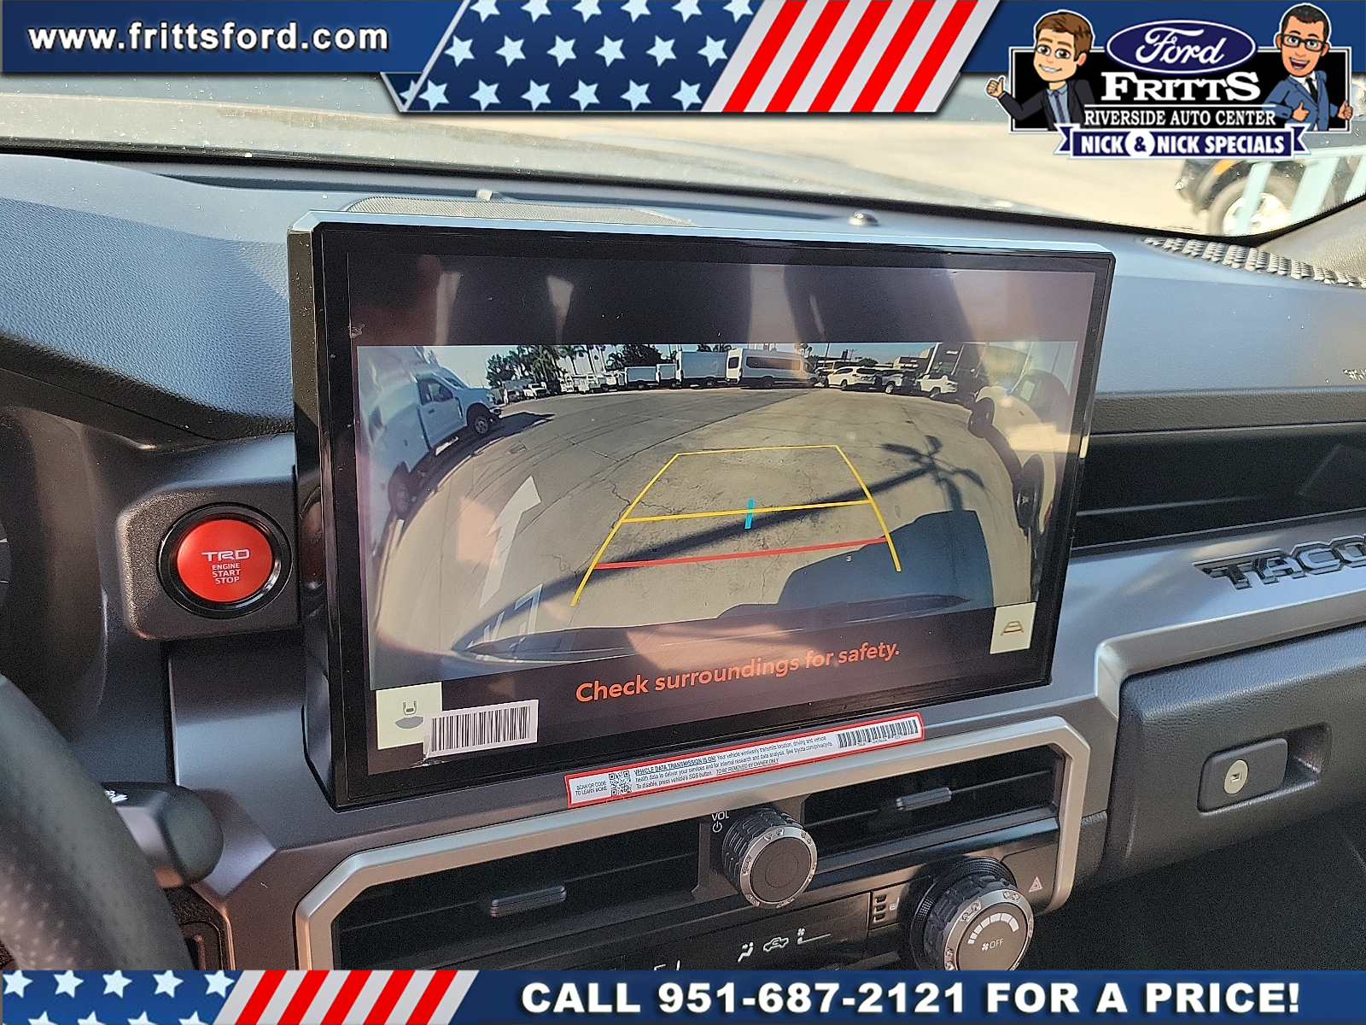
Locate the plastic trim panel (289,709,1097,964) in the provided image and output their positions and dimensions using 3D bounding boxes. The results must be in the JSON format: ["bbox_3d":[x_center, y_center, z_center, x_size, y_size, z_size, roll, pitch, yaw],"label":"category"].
[{"bbox_3d":[0.025,0.158,0.447,0.363,0.109,0.028,-4,14,-23],"label":"plastic trim panel"}]

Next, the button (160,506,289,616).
[{"bbox_3d":[-0.156,0.015,0.349,0.041,0.041,0.014,-4,18,-23],"label":"button"}]

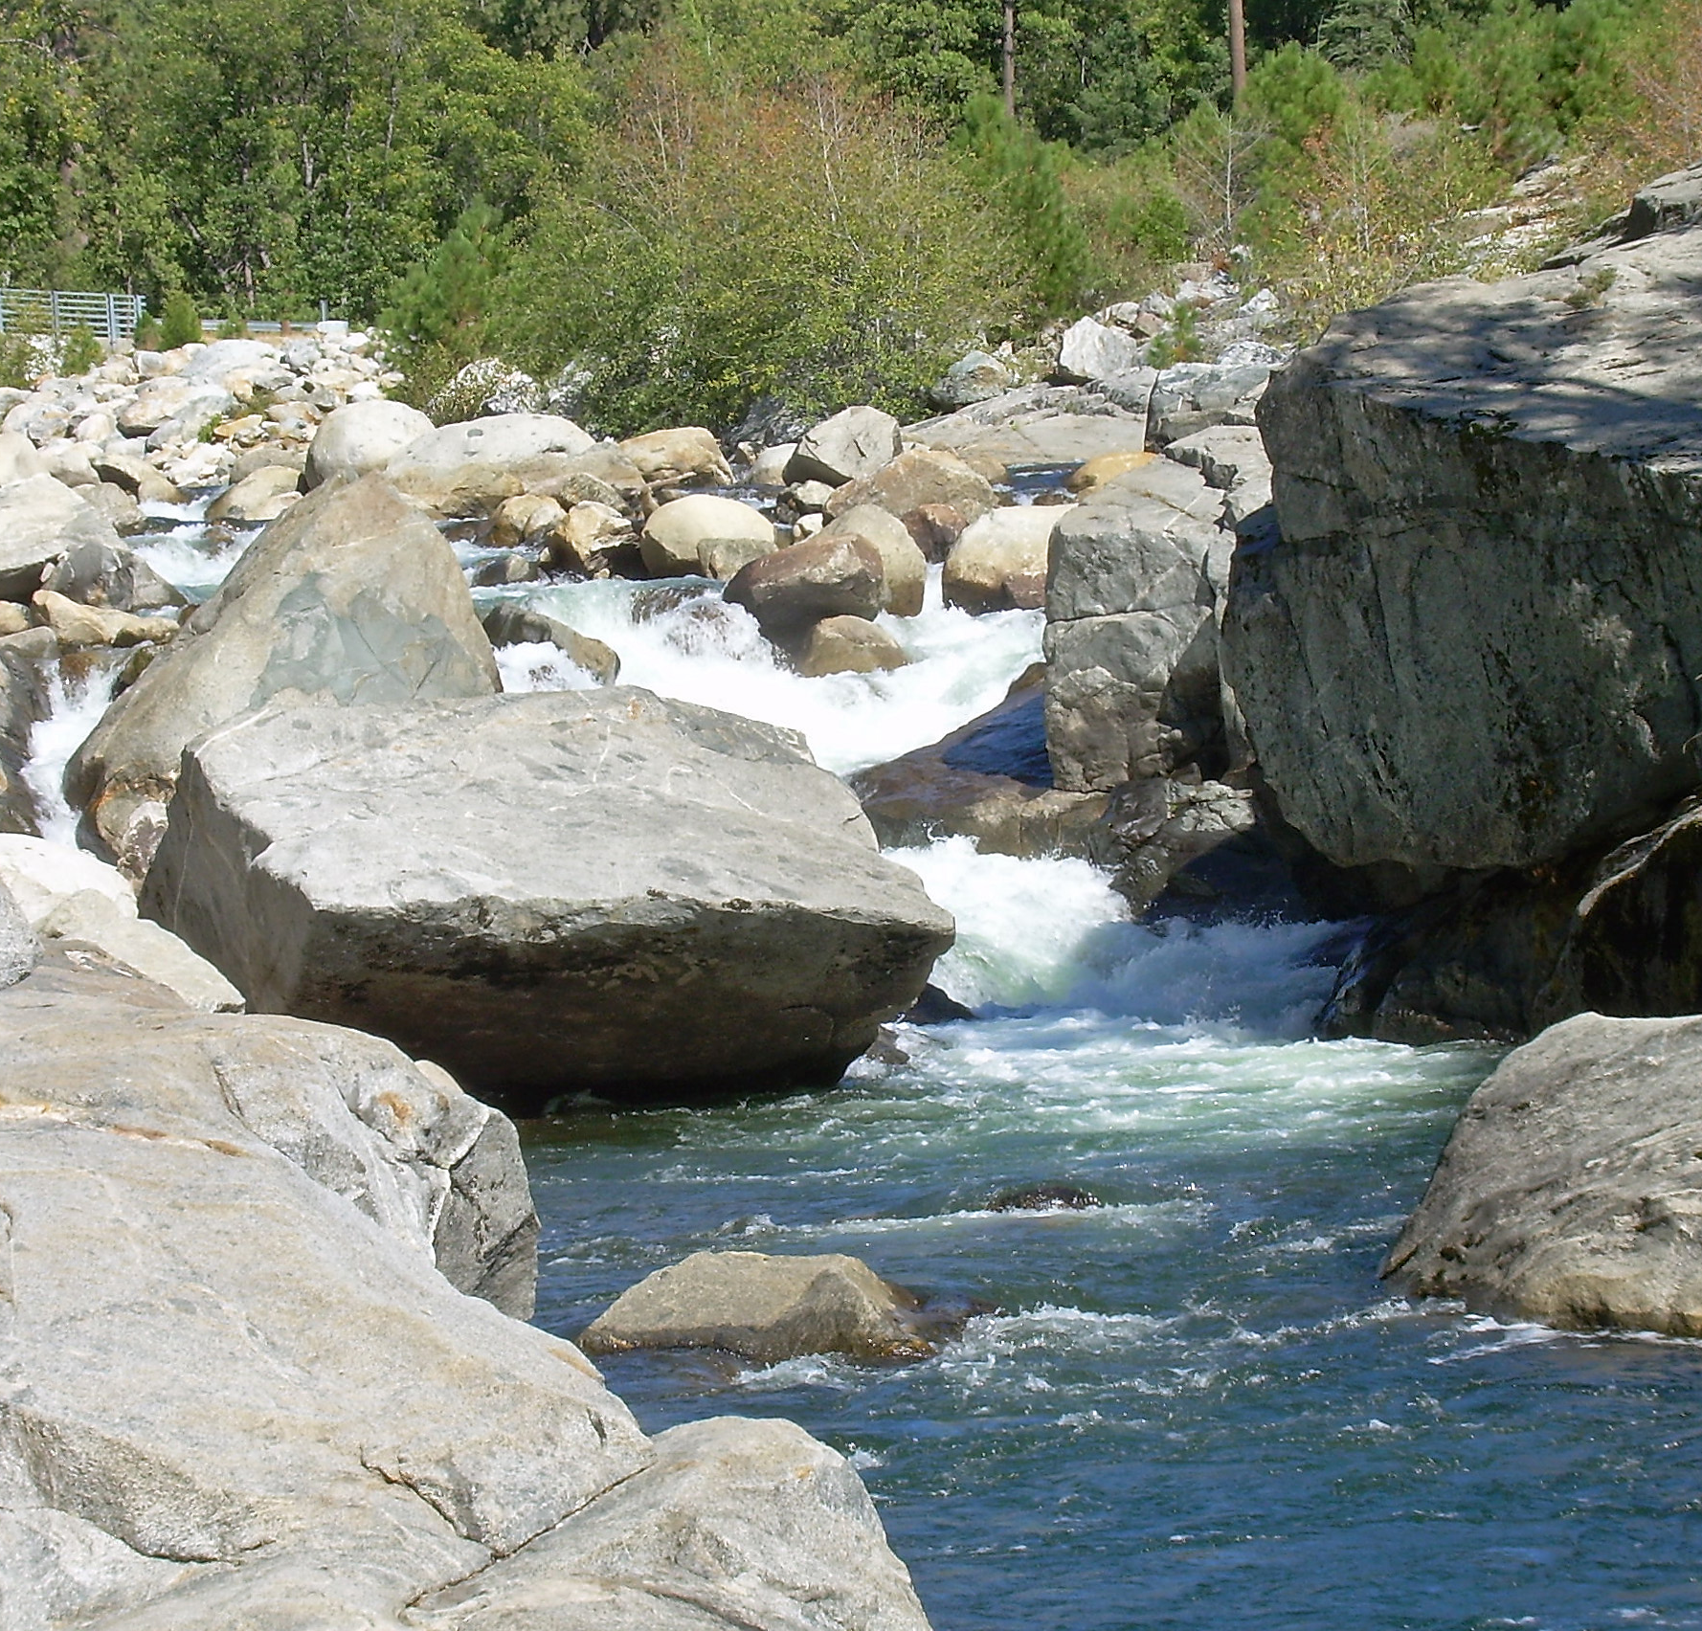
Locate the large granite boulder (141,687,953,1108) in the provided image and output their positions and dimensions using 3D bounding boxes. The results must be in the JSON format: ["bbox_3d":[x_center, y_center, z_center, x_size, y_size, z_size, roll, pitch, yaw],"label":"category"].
[{"bbox_3d":[-2.054,0.524,49.000,5.499,2.695,4.200,0,5,0],"label":"large granite boulder"}]

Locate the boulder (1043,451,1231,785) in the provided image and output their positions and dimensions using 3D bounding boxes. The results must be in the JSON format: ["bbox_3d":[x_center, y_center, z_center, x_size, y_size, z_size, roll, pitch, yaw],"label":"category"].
[{"bbox_3d":[2.470,-1.666,60.000,1.530,2.808,2.000,0,5,0],"label":"boulder"}]

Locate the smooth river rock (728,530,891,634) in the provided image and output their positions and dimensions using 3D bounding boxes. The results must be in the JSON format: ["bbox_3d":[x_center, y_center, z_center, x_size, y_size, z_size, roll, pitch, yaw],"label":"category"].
[{"bbox_3d":[-0.534,-2.732,82.000,1.940,1.240,1.500,0,5,0],"label":"smooth river rock"}]

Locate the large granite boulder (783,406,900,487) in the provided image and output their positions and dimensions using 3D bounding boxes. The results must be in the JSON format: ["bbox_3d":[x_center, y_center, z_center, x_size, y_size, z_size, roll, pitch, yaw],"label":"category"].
[{"bbox_3d":[-0.100,-4.388,82.000,1.380,0.965,1.200,0,5,0],"label":"large granite boulder"}]

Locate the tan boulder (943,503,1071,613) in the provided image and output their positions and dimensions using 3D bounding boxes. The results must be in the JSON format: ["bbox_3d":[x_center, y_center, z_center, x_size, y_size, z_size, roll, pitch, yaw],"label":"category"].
[{"bbox_3d":[2.051,-3.193,86.000,1.800,1.370,1.500,0,5,1],"label":"tan boulder"}]

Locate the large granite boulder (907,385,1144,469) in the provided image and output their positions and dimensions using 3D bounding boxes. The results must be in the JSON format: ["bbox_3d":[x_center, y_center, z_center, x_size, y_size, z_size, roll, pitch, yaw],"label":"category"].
[{"bbox_3d":[2.824,-6.236,111.000,4.090,1.360,3.200,0,5,1],"label":"large granite boulder"}]

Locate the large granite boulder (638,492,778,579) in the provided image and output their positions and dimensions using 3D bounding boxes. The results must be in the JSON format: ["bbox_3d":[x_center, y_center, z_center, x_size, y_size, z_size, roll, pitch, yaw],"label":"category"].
[{"bbox_3d":[-1.468,-2.884,71.000,1.404,0.868,1.250,0,5,0],"label":"large granite boulder"}]

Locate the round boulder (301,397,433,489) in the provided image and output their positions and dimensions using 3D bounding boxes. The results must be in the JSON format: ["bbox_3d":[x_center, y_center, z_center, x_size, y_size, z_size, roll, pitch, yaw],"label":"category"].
[{"bbox_3d":[-6.008,-4.614,86.000,1.538,1.202,1.500,0,5,0],"label":"round boulder"}]

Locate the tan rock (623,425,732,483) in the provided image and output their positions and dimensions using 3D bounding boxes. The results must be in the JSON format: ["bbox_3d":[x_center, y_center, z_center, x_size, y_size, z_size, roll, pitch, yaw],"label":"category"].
[{"bbox_3d":[-2.533,-5.264,101.000,1.660,0.890,1.300,0,5,-1],"label":"tan rock"}]

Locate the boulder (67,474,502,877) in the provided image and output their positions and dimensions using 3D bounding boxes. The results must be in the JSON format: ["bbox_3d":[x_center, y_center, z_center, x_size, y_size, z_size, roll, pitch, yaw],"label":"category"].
[{"bbox_3d":[-4.517,-1.150,56.000,3.292,3.260,3.100,0,5,0],"label":"boulder"}]

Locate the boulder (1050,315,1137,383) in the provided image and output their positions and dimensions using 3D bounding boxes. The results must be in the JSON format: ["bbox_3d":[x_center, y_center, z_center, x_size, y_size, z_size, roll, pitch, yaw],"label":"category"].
[{"bbox_3d":[4.390,-8.323,124.000,1.550,1.240,1.200,0,5,2],"label":"boulder"}]

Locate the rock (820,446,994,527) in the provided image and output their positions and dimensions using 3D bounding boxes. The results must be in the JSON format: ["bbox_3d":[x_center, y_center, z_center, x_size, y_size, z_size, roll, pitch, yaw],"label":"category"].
[{"bbox_3d":[0.774,-4.259,90.000,2.230,1.110,1.700,0,5,0],"label":"rock"}]

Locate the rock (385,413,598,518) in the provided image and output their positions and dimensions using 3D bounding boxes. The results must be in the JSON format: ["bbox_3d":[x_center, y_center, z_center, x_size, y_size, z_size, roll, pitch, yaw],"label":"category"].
[{"bbox_3d":[-4.893,-4.788,95.000,3.040,1.420,2.200,0,5,-3],"label":"rock"}]

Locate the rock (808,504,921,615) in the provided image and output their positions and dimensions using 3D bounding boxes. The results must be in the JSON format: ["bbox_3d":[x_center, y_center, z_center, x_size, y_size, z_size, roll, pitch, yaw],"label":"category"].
[{"bbox_3d":[0.151,-2.566,69.000,1.127,1.127,1.100,0,5,0],"label":"rock"}]

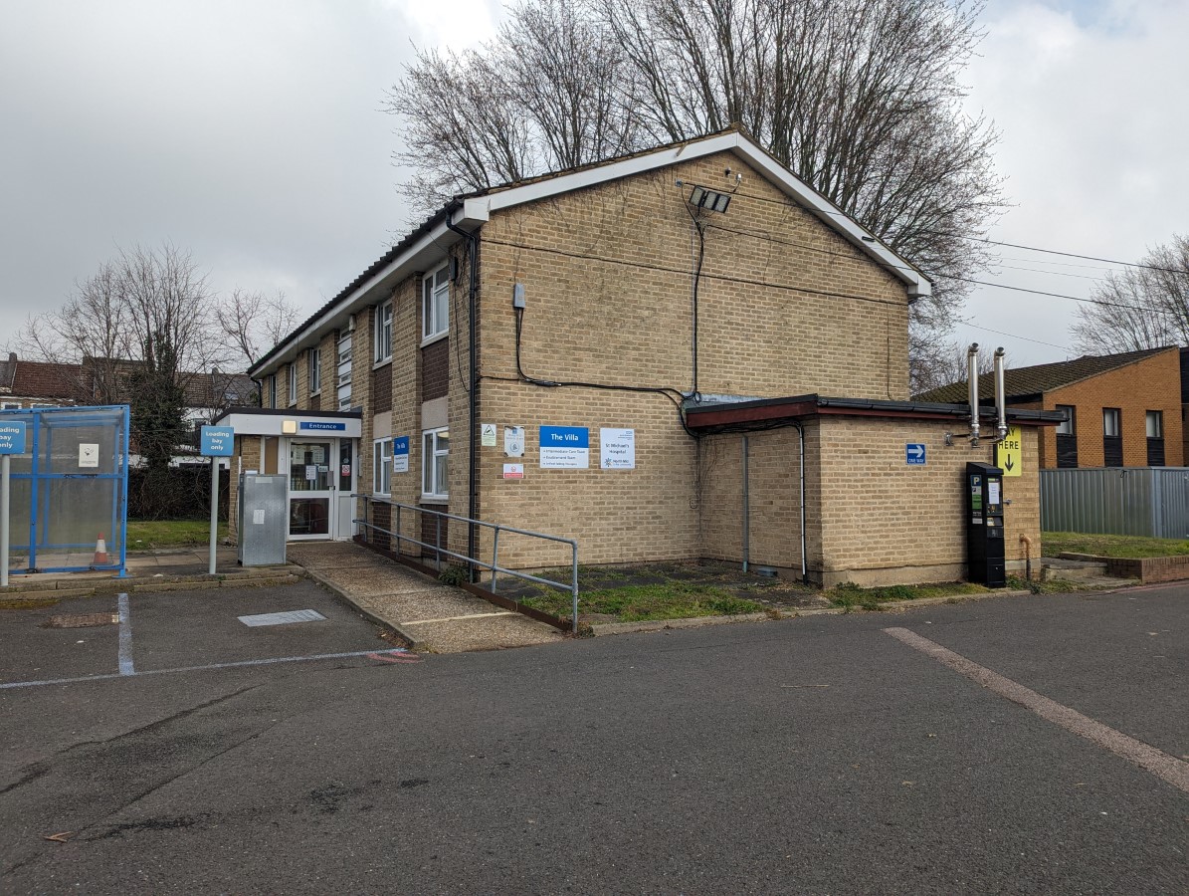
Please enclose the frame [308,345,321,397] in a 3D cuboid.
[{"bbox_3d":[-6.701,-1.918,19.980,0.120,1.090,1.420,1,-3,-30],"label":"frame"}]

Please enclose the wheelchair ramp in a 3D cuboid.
[{"bbox_3d":[-3.056,1.832,11.712,1.520,0.470,8.800,1,-3,-30],"label":"wheelchair ramp"}]

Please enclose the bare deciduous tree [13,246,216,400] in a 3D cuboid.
[{"bbox_3d":[-16.417,-2.274,28.500,7.100,9.500,6.400,1,-3,-30],"label":"bare deciduous tree"}]

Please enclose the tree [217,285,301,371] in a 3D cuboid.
[{"bbox_3d":[-13.442,-1.888,33.000,3.800,9.100,3.700,1,-3,-22],"label":"tree"}]

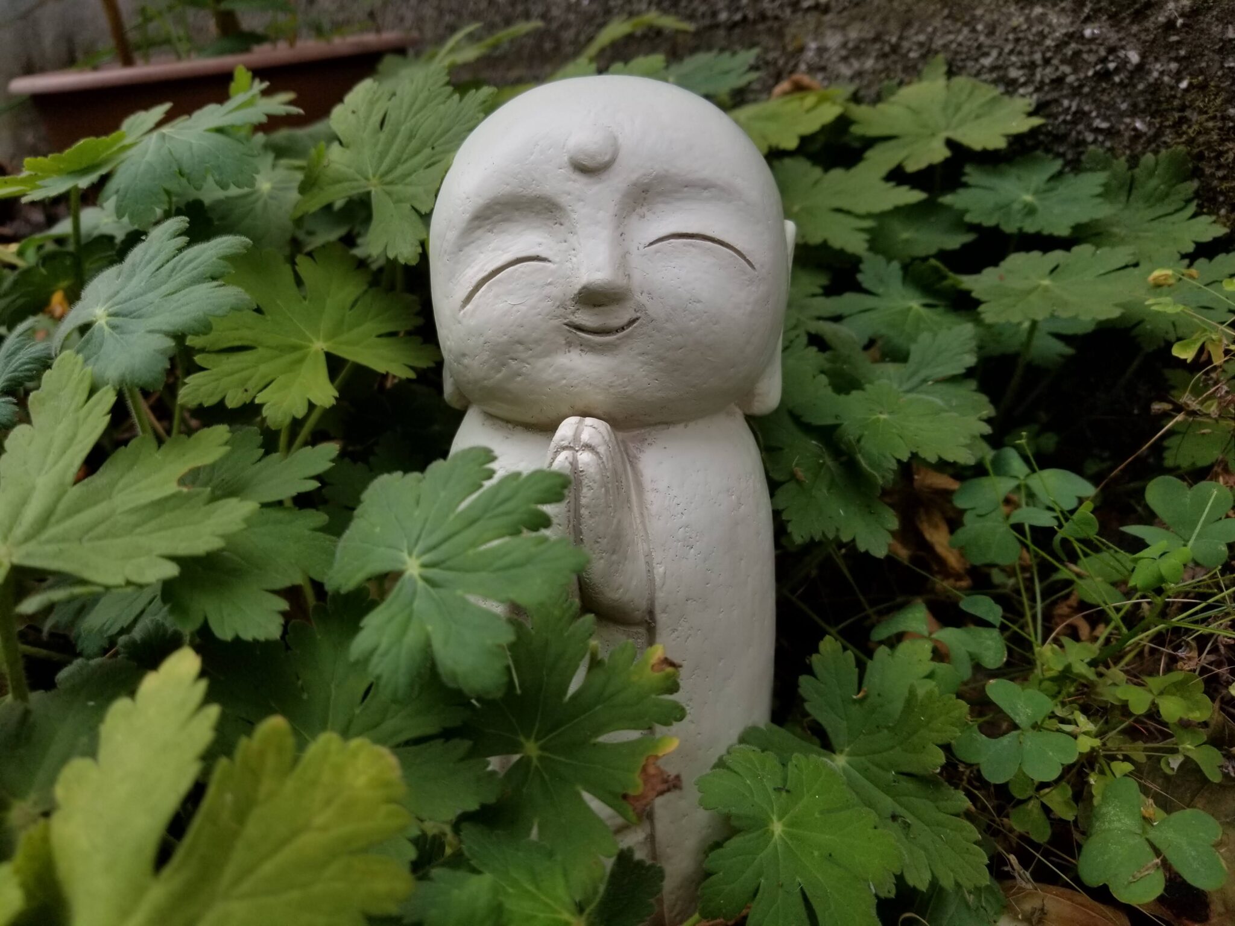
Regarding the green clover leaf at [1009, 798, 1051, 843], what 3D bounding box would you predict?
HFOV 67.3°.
[{"bbox_3d":[0.136,0.117,0.305,0.013,0.004,0.013,9,53,14],"label":"green clover leaf"}]

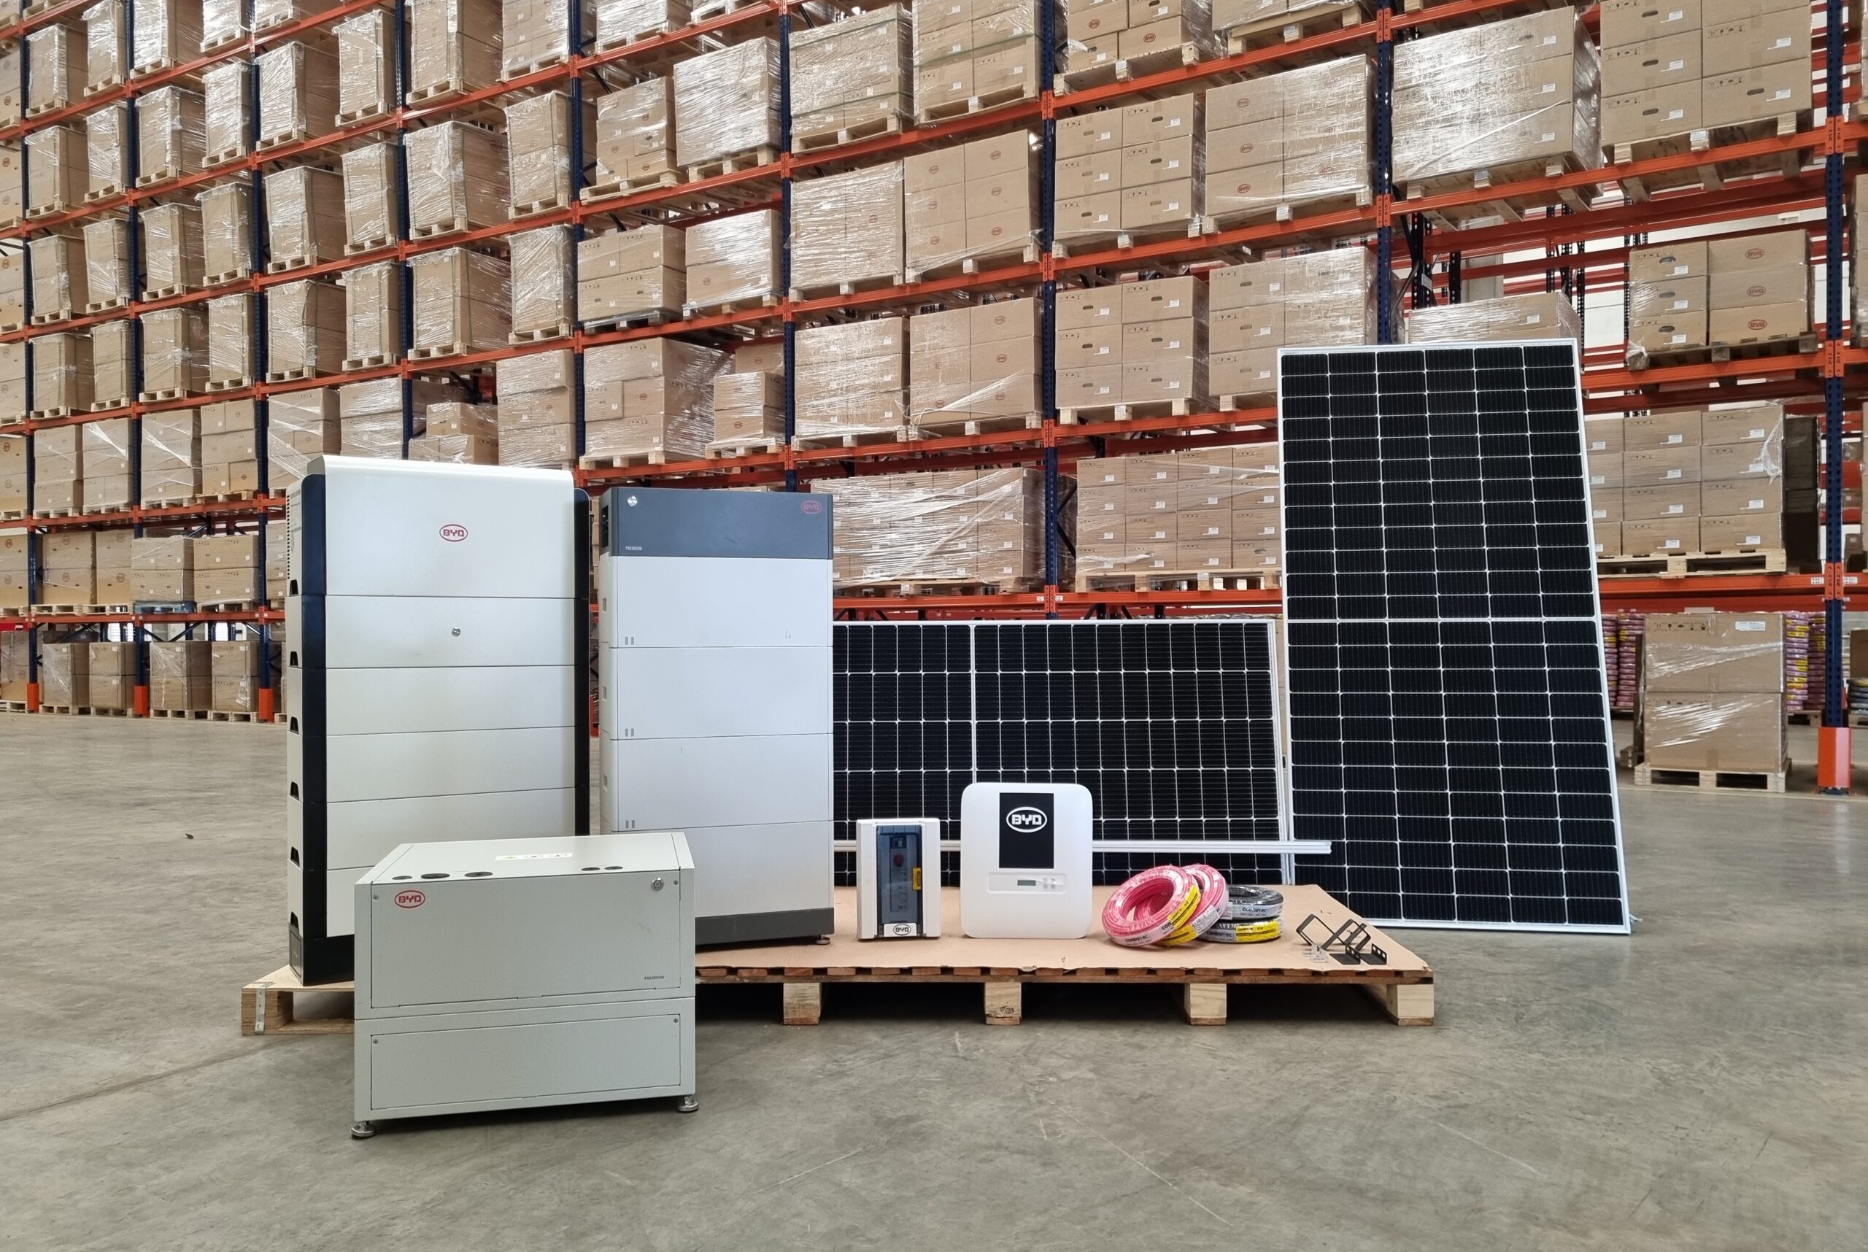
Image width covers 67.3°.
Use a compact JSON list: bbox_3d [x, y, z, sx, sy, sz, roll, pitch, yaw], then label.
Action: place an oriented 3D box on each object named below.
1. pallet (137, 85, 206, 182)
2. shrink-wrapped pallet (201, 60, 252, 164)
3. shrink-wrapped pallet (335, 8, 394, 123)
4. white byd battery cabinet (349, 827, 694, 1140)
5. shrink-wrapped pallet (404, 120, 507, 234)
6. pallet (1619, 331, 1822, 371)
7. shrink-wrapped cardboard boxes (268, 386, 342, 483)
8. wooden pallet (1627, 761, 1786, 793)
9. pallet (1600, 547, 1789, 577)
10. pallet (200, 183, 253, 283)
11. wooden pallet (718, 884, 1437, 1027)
[{"bbox_3d":[-9.190,-5.946,17.526,0.783,1.066,1.061,-1,0,32],"label":"pallet"},{"bbox_3d":[-7.543,-5.603,15.834,0.730,1.020,1.030,-1,0,31],"label":"shrink-wrapped pallet"},{"bbox_3d":[-5.819,-5.923,15.438,0.780,1.071,1.150,-1,0,31],"label":"shrink-wrapped pallet"},{"bbox_3d":[-0.857,0.739,3.045,0.650,0.492,0.570,-1,0,-12],"label":"white byd battery cabinet"},{"bbox_3d":[-4.490,-4.250,13.824,0.728,0.984,1.080,-1,0,31],"label":"shrink-wrapped pallet"},{"bbox_3d":[5.023,-1.673,8.928,1.005,0.136,1.100,-1,0,31],"label":"pallet"},{"bbox_3d":[-6.931,-2.071,16.401,1.000,1.190,1.110,-1,0,32],"label":"shrink-wrapped cardboard boxes"},{"bbox_3d":[4.635,0.856,8.305,0.744,0.117,0.970,-1,0,34],"label":"wooden pallet"},{"bbox_3d":[4.780,-0.380,8.950,1.126,0.139,1.000,-1,0,31],"label":"pallet"},{"bbox_3d":[-8.149,-4.612,17.174,0.820,1.110,1.180,-1,0,32],"label":"pallet"},{"bbox_3d":[0.190,0.923,4.056,2.110,0.140,1.135,0,0,1],"label":"wooden pallet"}]

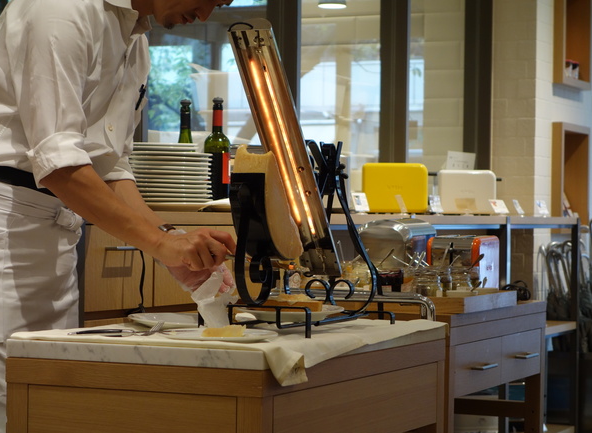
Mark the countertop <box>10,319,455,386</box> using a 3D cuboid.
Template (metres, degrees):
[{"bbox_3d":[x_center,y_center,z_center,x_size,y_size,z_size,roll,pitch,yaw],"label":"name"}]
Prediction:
[{"bbox_3d":[-0.099,0.250,3.705,0.524,0.035,0.984,1,0,24],"label":"countertop"}]

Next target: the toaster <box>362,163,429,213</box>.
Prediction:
[{"bbox_3d":[0.390,-0.107,6.841,0.255,0.190,0.180,1,0,9],"label":"toaster"}]

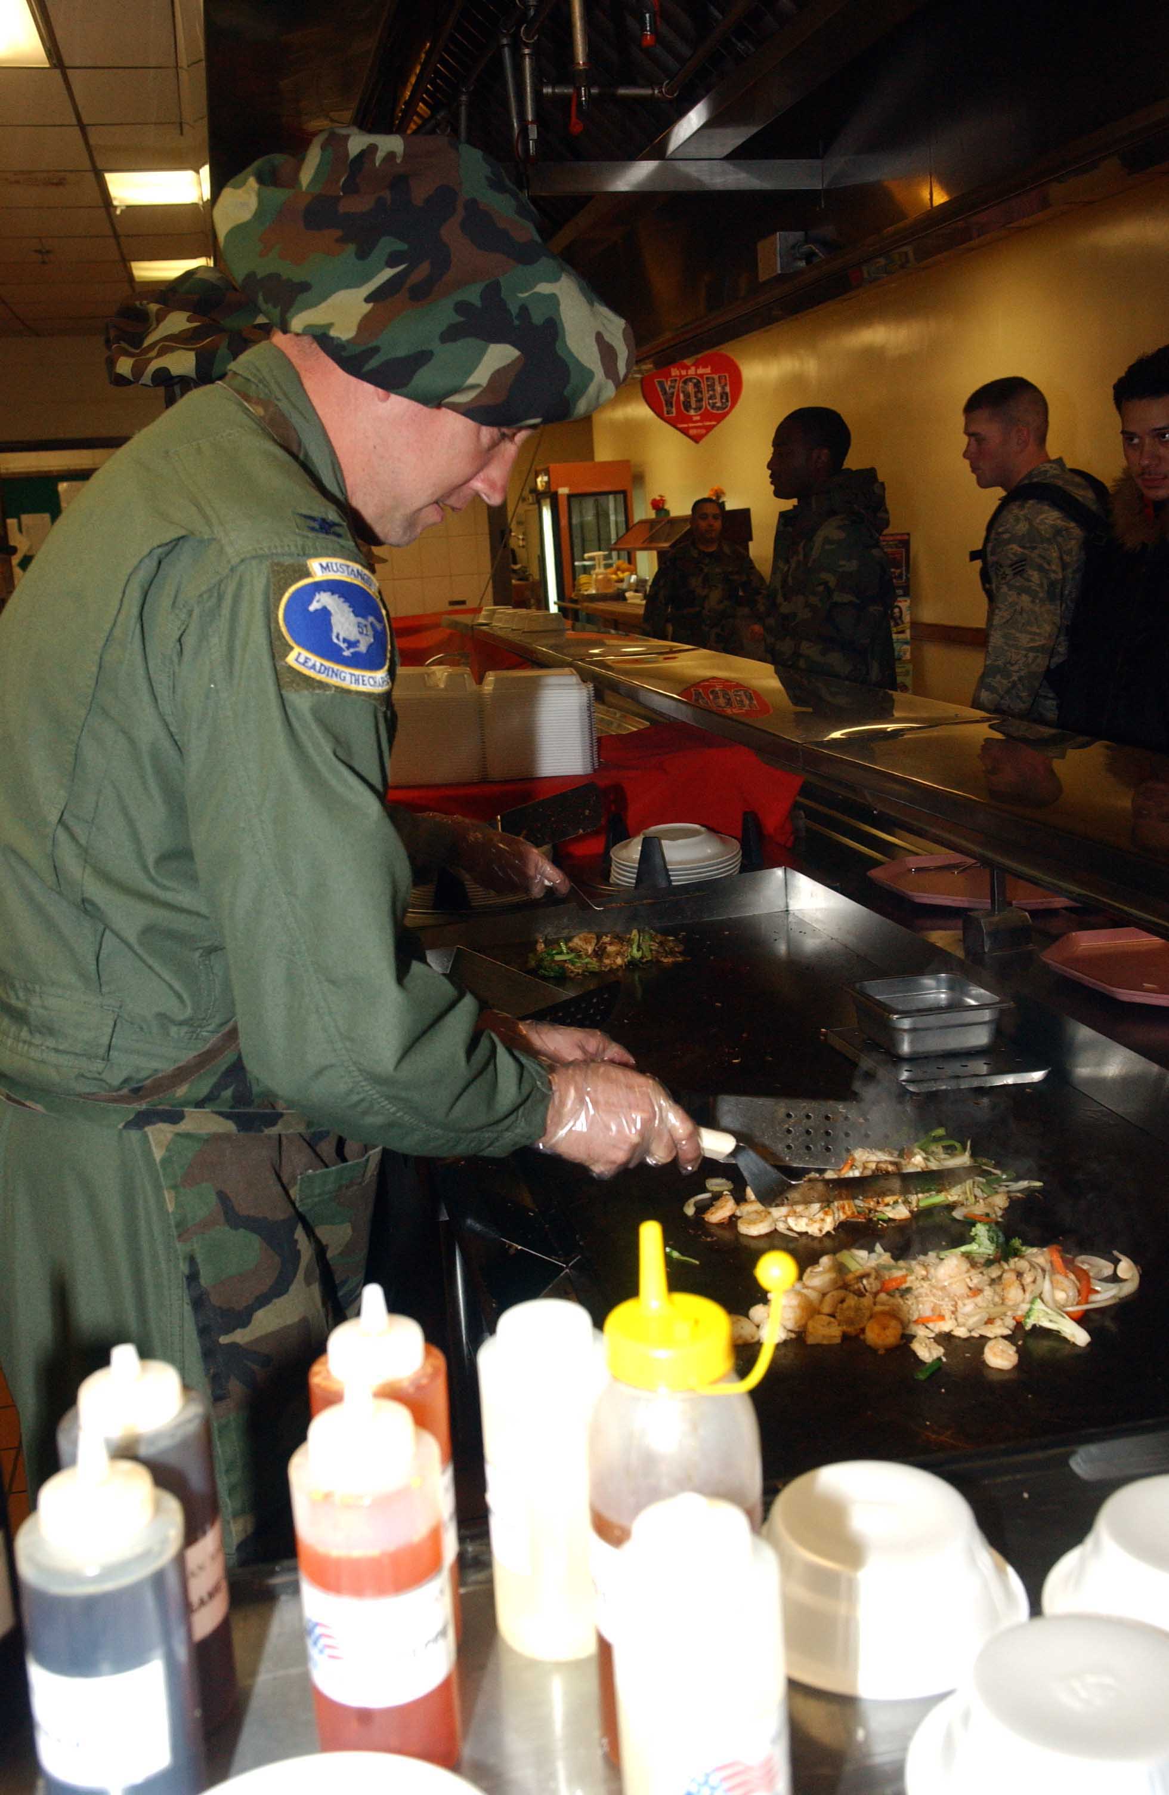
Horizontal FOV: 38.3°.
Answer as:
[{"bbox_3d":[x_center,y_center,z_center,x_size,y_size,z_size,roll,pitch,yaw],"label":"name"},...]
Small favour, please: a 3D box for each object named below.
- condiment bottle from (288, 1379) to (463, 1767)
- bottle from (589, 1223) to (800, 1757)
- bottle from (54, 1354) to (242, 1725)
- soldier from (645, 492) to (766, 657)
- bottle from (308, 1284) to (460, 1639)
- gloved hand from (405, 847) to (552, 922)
[{"bbox_3d":[-0.090,0.279,0.717,0.063,0.159,0.063,-5,12,-9],"label":"condiment bottle"},{"bbox_3d":[0.047,0.242,0.705,0.088,0.224,0.071,-2,12,2],"label":"bottle"},{"bbox_3d":[-0.195,0.274,0.747,0.063,0.165,0.063,-6,13,-17],"label":"bottle"},{"bbox_3d":[0.651,-1.170,8.574,0.600,1.680,0.360,-3,12,-2],"label":"soldier"},{"bbox_3d":[-0.094,0.260,0.793,0.063,0.166,0.063,-4,12,-8],"label":"bottle"},{"bbox_3d":[-0.120,-0.039,2.300,0.180,0.090,0.100,16,2,-28],"label":"gloved hand"}]

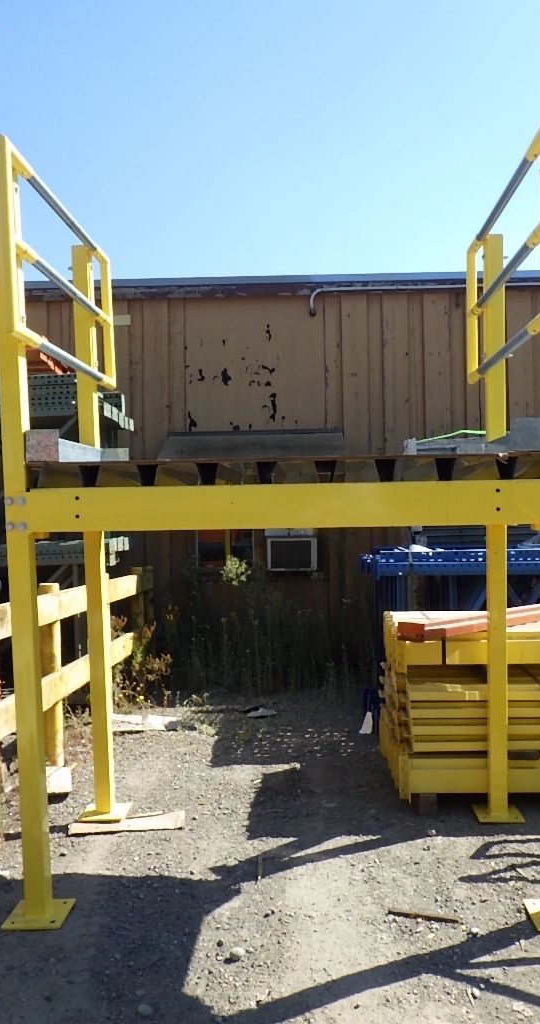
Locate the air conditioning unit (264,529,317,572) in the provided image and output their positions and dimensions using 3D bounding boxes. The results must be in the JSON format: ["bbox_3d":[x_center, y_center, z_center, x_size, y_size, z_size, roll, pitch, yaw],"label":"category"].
[{"bbox_3d":[0.197,0.355,7.250,0.435,0.310,0.360,-1,-1,0],"label":"air conditioning unit"}]

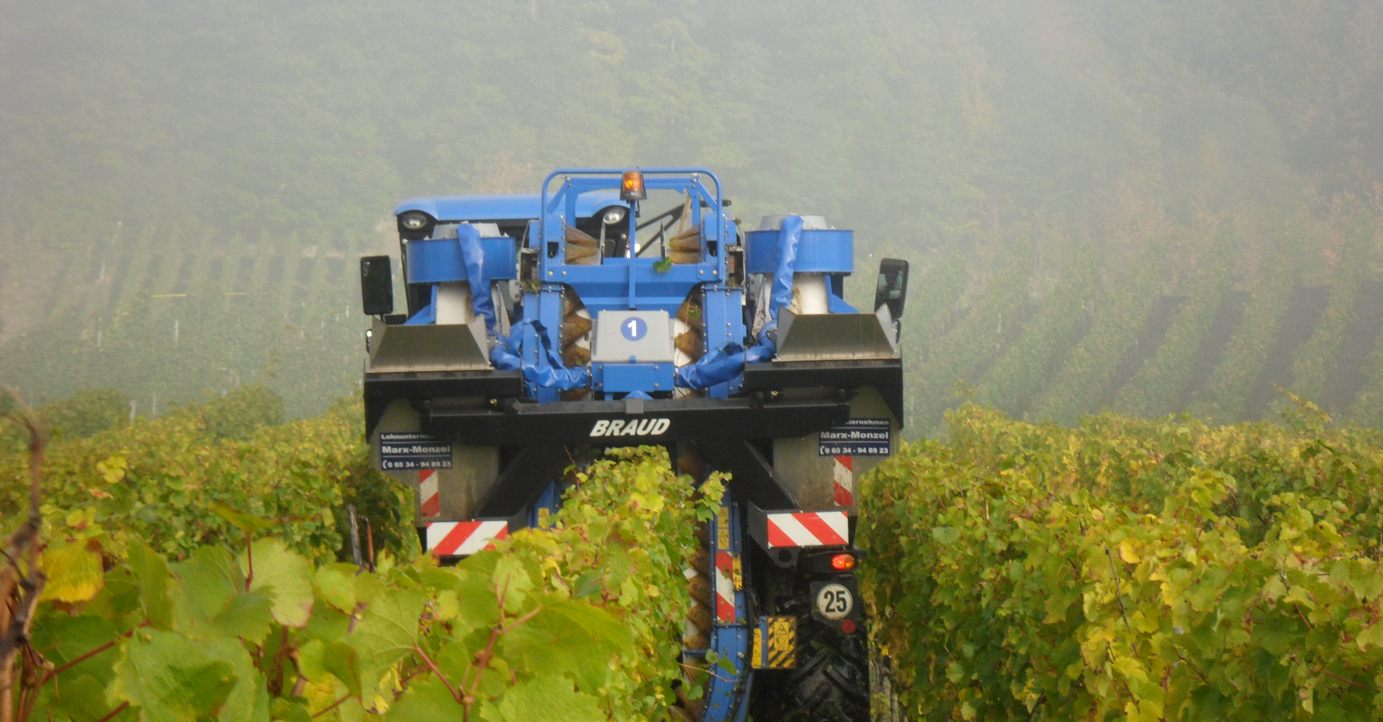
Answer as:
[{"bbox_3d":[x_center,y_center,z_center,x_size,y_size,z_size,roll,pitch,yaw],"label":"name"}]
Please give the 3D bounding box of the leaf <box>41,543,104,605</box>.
[{"bbox_3d":[-0.592,0.202,5.150,0.064,0.062,0.030,-1,1,-6],"label":"leaf"}]

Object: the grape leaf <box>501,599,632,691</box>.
[{"bbox_3d":[-0.124,0.282,5.300,0.130,0.095,0.060,-1,1,-6],"label":"grape leaf"}]

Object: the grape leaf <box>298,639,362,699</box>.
[{"bbox_3d":[-0.350,0.297,5.200,0.063,0.060,0.035,-1,1,-6],"label":"grape leaf"}]

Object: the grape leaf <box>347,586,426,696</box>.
[{"bbox_3d":[-0.295,0.271,5.200,0.080,0.108,0.045,-1,1,-6],"label":"grape leaf"}]

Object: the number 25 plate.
[{"bbox_3d":[0.802,1.346,30.100,0.200,0.200,0.015,1,-1,0],"label":"number 25 plate"}]

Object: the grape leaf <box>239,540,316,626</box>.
[{"bbox_3d":[-0.406,0.219,5.300,0.074,0.088,0.035,1,-1,0],"label":"grape leaf"}]

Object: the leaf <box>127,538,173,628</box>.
[{"bbox_3d":[-0.522,0.214,5.200,0.055,0.087,0.040,0,-1,30],"label":"leaf"}]

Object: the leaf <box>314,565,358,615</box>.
[{"bbox_3d":[-0.349,0.225,5.300,0.043,0.049,0.025,1,-1,0],"label":"leaf"}]

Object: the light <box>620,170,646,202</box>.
[{"bbox_3d":[-0.333,-1.004,30.900,0.152,0.177,0.152,-1,1,0],"label":"light"}]

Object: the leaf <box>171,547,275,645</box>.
[{"bbox_3d":[-0.453,0.225,5.200,0.101,0.095,0.045,1,-1,0],"label":"leaf"}]

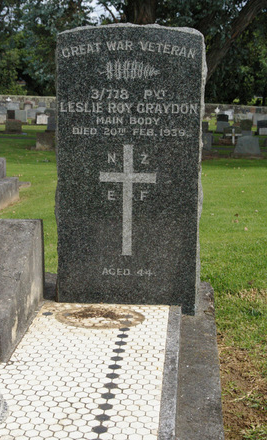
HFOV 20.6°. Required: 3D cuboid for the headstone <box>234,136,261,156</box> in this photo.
[{"bbox_3d":[2.488,-1.593,16.000,0.590,0.430,0.200,2,9,5],"label":"headstone"}]

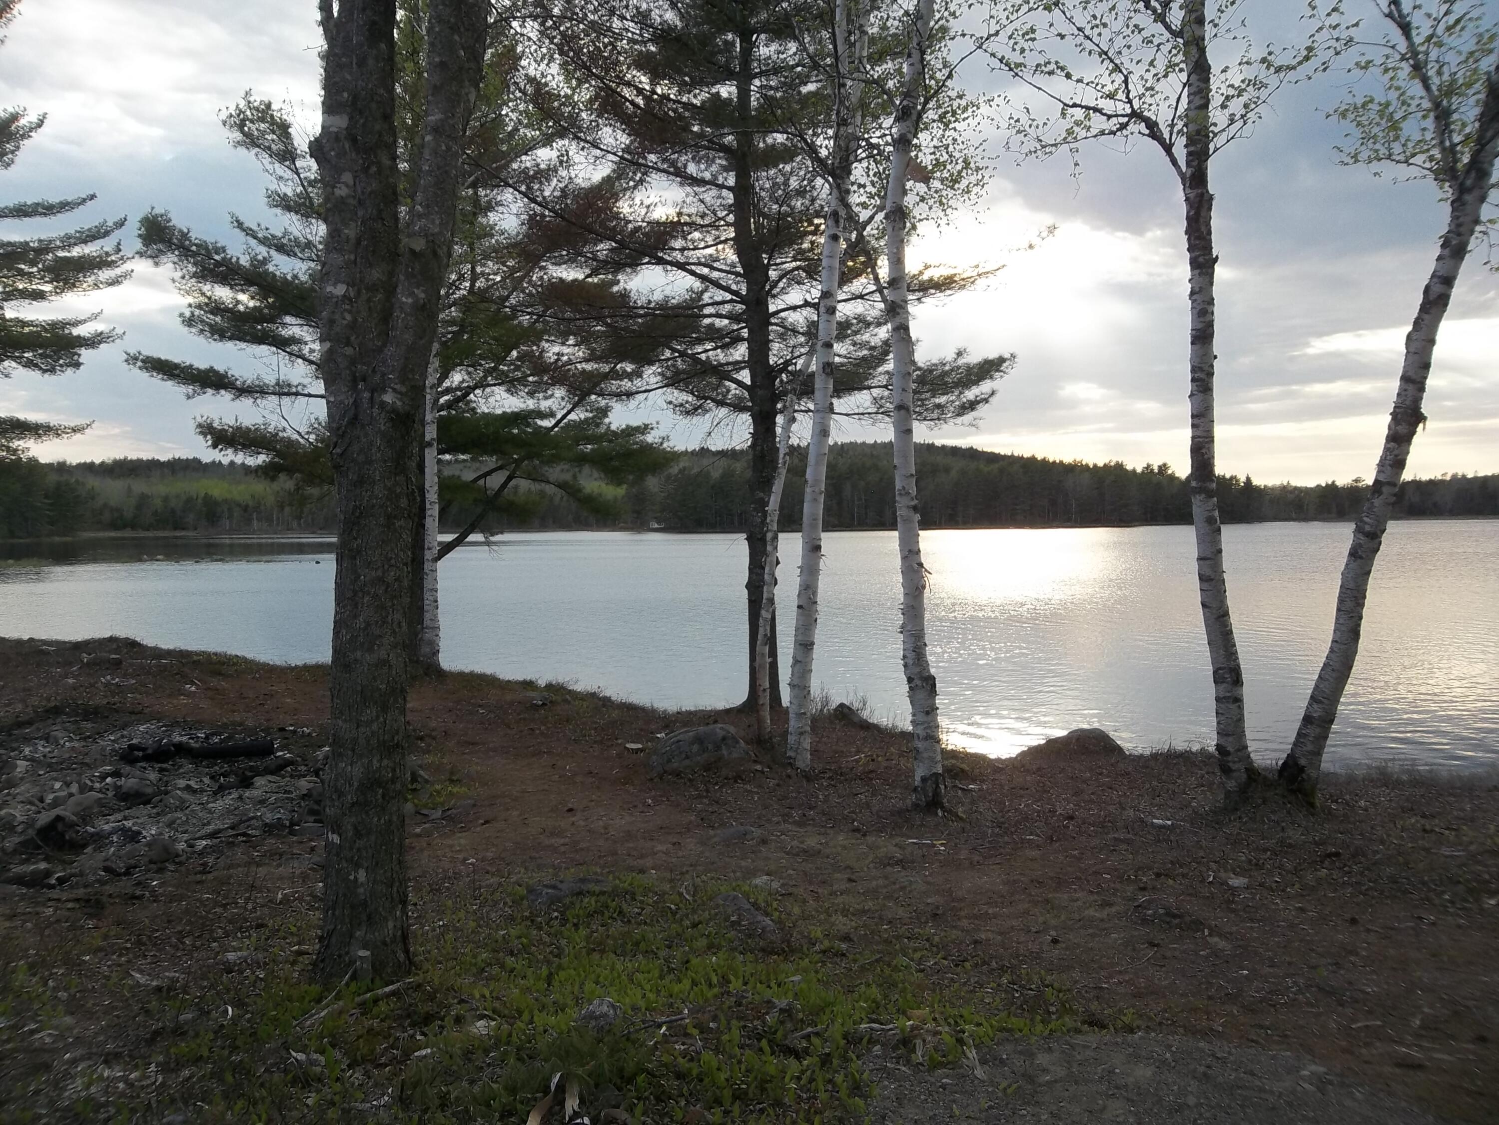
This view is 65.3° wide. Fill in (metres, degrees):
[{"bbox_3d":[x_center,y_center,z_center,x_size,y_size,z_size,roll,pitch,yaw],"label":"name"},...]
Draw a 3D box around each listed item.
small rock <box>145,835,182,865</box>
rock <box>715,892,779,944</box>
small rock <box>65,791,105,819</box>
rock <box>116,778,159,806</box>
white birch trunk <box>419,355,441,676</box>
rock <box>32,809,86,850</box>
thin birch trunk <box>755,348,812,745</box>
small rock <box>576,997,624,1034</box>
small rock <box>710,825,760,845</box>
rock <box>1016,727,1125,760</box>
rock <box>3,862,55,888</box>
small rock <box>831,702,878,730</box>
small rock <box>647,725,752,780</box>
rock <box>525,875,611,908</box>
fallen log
[{"bbox_3d":[-2.850,1.387,5.680,0.185,0.125,0.160,-2,2,-25],"label":"small rock"},{"bbox_3d":[-0.009,1.396,4.600,0.250,0.140,0.250,-1,2,0],"label":"rock"},{"bbox_3d":[-3.752,1.348,6.600,0.235,0.130,0.190,-2,2,-27],"label":"small rock"},{"bbox_3d":[-3.634,1.337,6.950,0.250,0.145,0.200,-2,2,-27],"label":"rock"},{"bbox_3d":[-3.828,-0.610,14.000,0.200,3.800,0.200,-1,2,-15],"label":"white birch trunk"},{"bbox_3d":[-3.481,1.344,5.900,0.260,0.190,0.230,-2,2,-31],"label":"rock"},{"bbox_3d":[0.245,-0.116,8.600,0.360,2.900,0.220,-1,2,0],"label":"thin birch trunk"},{"bbox_3d":[-0.468,1.413,3.650,0.145,0.095,0.130,-1,2,-8],"label":"small rock"},{"bbox_3d":[-0.069,1.378,5.980,0.245,0.060,0.180,-1,2,-10],"label":"small rock"},{"bbox_3d":[2.259,1.221,8.200,0.700,0.220,0.500,-1,2,0],"label":"rock"},{"bbox_3d":[-3.296,1.428,5.350,0.240,0.100,0.180,-2,2,-32],"label":"rock"},{"bbox_3d":[0.878,1.286,9.800,0.390,0.210,0.320,0,2,5],"label":"small rock"},{"bbox_3d":[-0.330,1.219,7.750,0.660,0.270,0.480,-1,2,-15],"label":"small rock"},{"bbox_3d":[-0.790,1.404,5.120,0.360,0.085,0.260,-1,2,-12],"label":"rock"},{"bbox_3d":[-3.596,1.278,8.050,0.620,0.110,0.110,-1,2,-16],"label":"fallen log"}]

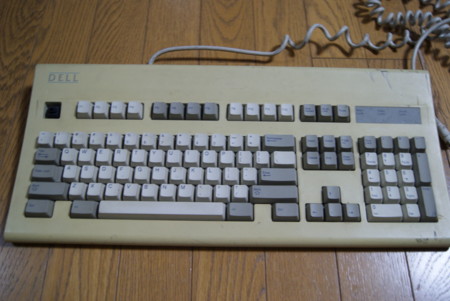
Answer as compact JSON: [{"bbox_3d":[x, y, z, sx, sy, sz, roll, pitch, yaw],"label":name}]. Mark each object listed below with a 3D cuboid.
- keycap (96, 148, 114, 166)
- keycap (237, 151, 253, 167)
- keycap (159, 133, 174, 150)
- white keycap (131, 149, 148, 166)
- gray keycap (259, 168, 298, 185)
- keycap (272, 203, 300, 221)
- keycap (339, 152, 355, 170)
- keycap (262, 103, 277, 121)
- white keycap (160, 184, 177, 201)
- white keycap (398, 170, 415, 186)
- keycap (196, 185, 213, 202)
[{"bbox_3d":[-0.131,0.007,0.447,0.018,0.010,0.018,1,69,0],"label":"keycap"},{"bbox_3d":[0.021,0.010,0.447,0.018,0.009,0.018,1,69,-1],"label":"keycap"},{"bbox_3d":[-0.065,-0.010,0.456,0.018,0.011,0.018,1,69,-1],"label":"keycap"},{"bbox_3d":[-0.094,0.007,0.450,0.018,0.009,0.018,1,69,-1],"label":"white keycap"},{"bbox_3d":[0.057,0.027,0.440,0.042,0.009,0.018,1,68,-1],"label":"gray keycap"},{"bbox_3d":[0.063,0.062,0.428,0.028,0.010,0.018,1,69,0],"label":"keycap"},{"bbox_3d":[0.134,0.012,0.454,0.018,0.010,0.018,1,69,-1],"label":"keycap"},{"bbox_3d":[0.050,-0.044,0.468,0.018,0.011,0.018,1,68,-1],"label":"keycap"},{"bbox_3d":[-0.060,0.044,0.435,0.018,0.009,0.018,1,70,-1],"label":"white keycap"},{"bbox_3d":[0.197,0.030,0.446,0.018,0.009,0.018,1,70,-1],"label":"white keycap"},{"bbox_3d":[-0.023,0.044,0.437,0.018,0.009,0.018,1,69,-1],"label":"keycap"}]

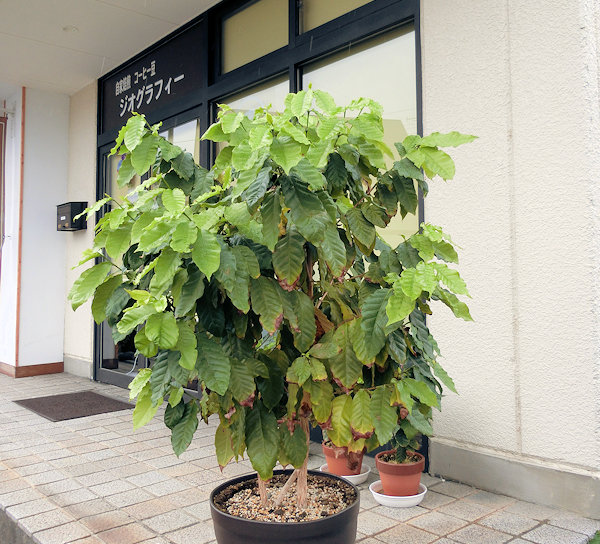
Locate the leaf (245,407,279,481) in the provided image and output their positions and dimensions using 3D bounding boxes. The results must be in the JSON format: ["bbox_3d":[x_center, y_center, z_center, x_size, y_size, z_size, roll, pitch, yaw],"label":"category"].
[{"bbox_3d":[-0.074,0.337,1.150,0.062,0.150,0.032,-7,-24,-6],"label":"leaf"}]

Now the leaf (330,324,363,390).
[{"bbox_3d":[0.086,0.154,1.060,0.060,0.127,0.028,-2,-9,0],"label":"leaf"}]

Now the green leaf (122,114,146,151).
[{"bbox_3d":[-0.326,-0.279,1.160,0.043,0.083,0.022,14,-12,1],"label":"green leaf"}]

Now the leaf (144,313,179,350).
[{"bbox_3d":[-0.271,0.115,1.135,0.066,0.097,0.030,-12,-46,0],"label":"leaf"}]

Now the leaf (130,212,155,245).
[{"bbox_3d":[-0.300,-0.086,1.120,0.046,0.080,0.026,34,-15,0],"label":"leaf"}]

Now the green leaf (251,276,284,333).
[{"bbox_3d":[-0.066,0.061,1.090,0.055,0.108,0.030,-16,-14,-4],"label":"green leaf"}]

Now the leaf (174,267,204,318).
[{"bbox_3d":[-0.206,0.037,1.080,0.044,0.109,0.025,15,-20,5],"label":"leaf"}]

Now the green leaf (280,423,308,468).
[{"bbox_3d":[-0.010,0.333,1.120,0.052,0.095,0.025,-4,-12,-1],"label":"green leaf"}]

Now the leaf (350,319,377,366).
[{"bbox_3d":[0.128,0.140,1.160,0.054,0.101,0.028,-14,-18,4],"label":"leaf"}]

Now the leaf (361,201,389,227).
[{"bbox_3d":[0.151,-0.114,1.170,0.041,0.075,0.025,-39,-16,-15],"label":"leaf"}]

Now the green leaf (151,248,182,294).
[{"bbox_3d":[-0.266,-0.002,1.155,0.060,0.115,0.025,9,-27,14],"label":"green leaf"}]

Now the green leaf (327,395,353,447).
[{"bbox_3d":[0.079,0.280,1.090,0.043,0.102,0.022,12,-25,7],"label":"green leaf"}]

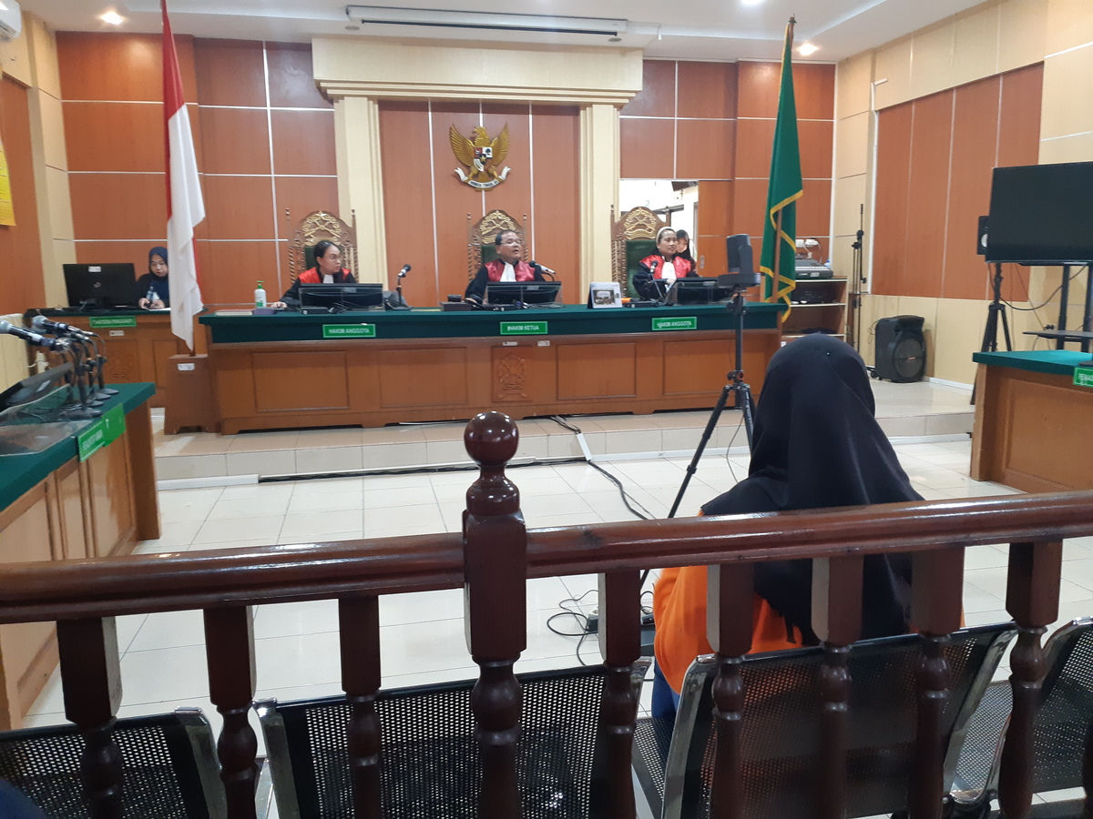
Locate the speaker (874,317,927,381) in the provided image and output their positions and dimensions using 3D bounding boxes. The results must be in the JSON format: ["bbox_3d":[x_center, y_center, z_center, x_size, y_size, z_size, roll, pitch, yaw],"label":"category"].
[{"bbox_3d":[3.211,-0.552,7.469,0.360,0.600,0.340,-2,10,-9],"label":"speaker"}]

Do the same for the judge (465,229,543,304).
[{"bbox_3d":[-0.331,-0.765,6.718,0.620,1.385,0.720,-2,10,-7],"label":"judge"}]

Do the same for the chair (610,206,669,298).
[{"bbox_3d":[0.894,-0.974,7.179,0.610,1.609,0.640,-3,10,-12],"label":"chair"}]

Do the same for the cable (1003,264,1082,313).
[{"bbox_3d":[3.564,-0.874,5.900,0.560,0.330,0.180,5,12,30],"label":"cable"}]

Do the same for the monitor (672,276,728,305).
[{"bbox_3d":[1.226,-0.954,6.630,0.560,0.290,0.070,-3,50,-12],"label":"monitor"}]

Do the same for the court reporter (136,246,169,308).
[{"bbox_3d":[-3.180,-0.698,6.809,0.520,1.296,0.650,-4,10,-17],"label":"court reporter"}]

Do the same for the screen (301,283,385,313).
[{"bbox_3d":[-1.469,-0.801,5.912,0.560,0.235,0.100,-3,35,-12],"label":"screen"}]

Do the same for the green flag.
[{"bbox_3d":[1.843,-1.877,6.432,0.300,2.260,0.250,-3,10,-12],"label":"green flag"}]

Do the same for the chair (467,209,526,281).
[{"bbox_3d":[-0.367,-0.889,6.907,0.600,1.567,0.640,-3,10,-12],"label":"chair"}]

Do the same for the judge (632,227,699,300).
[{"bbox_3d":[1.031,-0.843,7.014,0.580,1.404,0.720,0,10,1],"label":"judge"}]

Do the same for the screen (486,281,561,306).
[{"bbox_3d":[-0.186,-0.891,6.322,0.560,0.290,0.070,-3,50,-12],"label":"screen"}]

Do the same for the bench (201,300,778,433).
[{"bbox_3d":[-0.293,-0.369,6.211,4.155,0.776,0.860,-3,10,-12],"label":"bench"}]

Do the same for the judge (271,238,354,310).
[{"bbox_3d":[-1.782,-0.652,6.407,0.640,1.307,0.720,-6,11,-26],"label":"judge"}]

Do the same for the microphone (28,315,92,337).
[{"bbox_3d":[-2.037,-0.349,3.460,0.232,0.055,0.055,-4,11,-19],"label":"microphone"}]

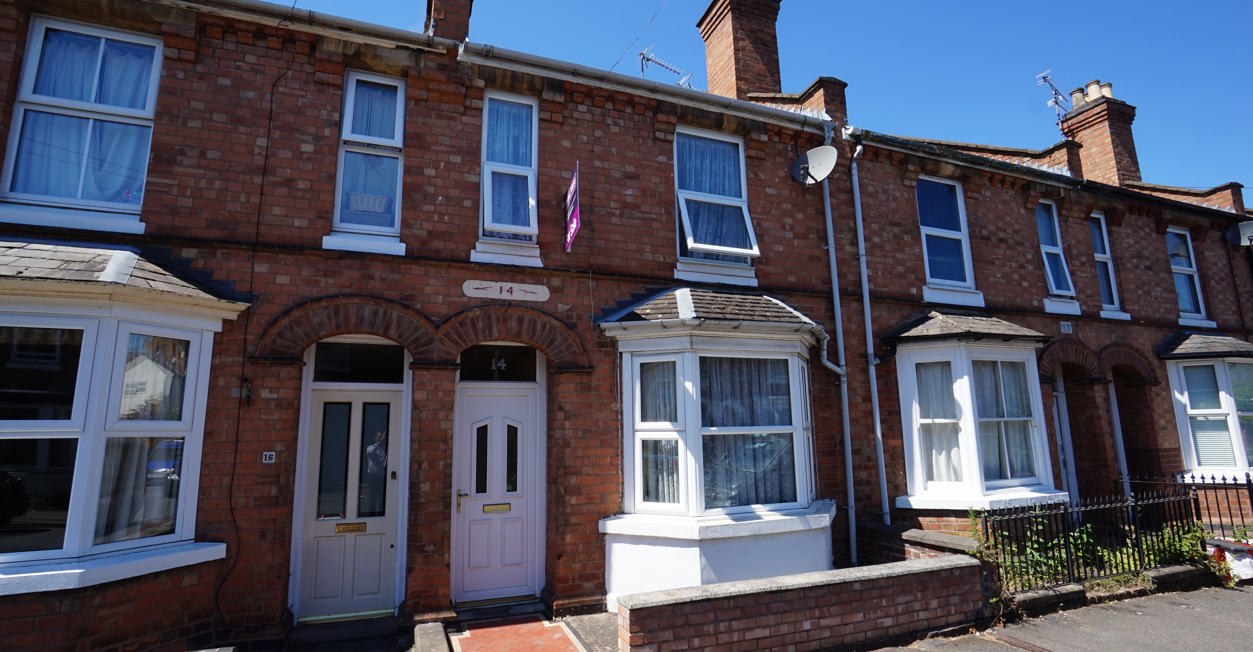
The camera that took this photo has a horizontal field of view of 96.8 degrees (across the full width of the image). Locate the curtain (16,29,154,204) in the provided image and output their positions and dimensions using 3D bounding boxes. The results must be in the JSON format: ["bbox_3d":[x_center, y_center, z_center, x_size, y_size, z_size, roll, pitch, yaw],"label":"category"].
[{"bbox_3d":[-4.473,-1.747,4.656,0.818,1.523,0.100,3,-10,-22],"label":"curtain"}]

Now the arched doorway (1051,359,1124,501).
[{"bbox_3d":[6.376,1.698,8.037,0.958,2.327,0.375,2,-10,-20],"label":"arched doorway"}]

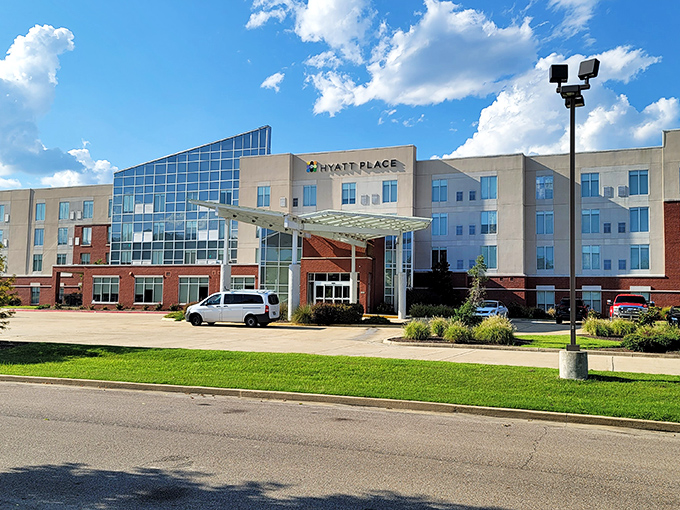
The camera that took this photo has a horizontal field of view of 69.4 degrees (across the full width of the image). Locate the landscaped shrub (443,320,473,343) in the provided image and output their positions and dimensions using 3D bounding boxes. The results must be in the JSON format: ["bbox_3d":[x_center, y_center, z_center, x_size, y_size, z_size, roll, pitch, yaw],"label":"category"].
[{"bbox_3d":[4.990,3.201,20.767,1.200,0.880,1.200,0,-3,20],"label":"landscaped shrub"}]

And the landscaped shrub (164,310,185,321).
[{"bbox_3d":[-9.787,3.583,29.162,1.400,0.600,1.200,0,-3,20],"label":"landscaped shrub"}]

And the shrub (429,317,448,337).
[{"bbox_3d":[4.551,3.283,22.572,0.880,0.900,0.880,0,-3,20],"label":"shrub"}]

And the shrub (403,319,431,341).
[{"bbox_3d":[3.329,3.237,21.359,1.120,0.830,1.120,0,-3,20],"label":"shrub"}]

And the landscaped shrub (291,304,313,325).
[{"bbox_3d":[-2.239,3.372,28.525,1.150,1.040,1.150,0,-3,10],"label":"landscaped shrub"}]

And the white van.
[{"bbox_3d":[-6.043,2.972,27.592,5.140,1.920,1.950,0,-3,12],"label":"white van"}]

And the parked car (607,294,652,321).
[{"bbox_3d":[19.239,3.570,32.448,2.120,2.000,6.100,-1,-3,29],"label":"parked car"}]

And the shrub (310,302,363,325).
[{"bbox_3d":[-0.186,3.370,28.827,2.950,1.130,1.550,0,-3,8],"label":"shrub"}]

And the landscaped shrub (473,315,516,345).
[{"bbox_3d":[6.331,2.978,20.126,1.700,1.080,1.600,0,-3,20],"label":"landscaped shrub"}]

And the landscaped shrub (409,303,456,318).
[{"bbox_3d":[6.551,3.879,34.771,3.200,1.080,1.300,0,-3,20],"label":"landscaped shrub"}]

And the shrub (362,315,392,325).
[{"bbox_3d":[2.220,3.793,29.034,1.550,0.520,1.300,0,-3,20],"label":"shrub"}]

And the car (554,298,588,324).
[{"bbox_3d":[15.844,3.784,33.545,1.870,1.700,4.600,0,-3,20],"label":"car"}]

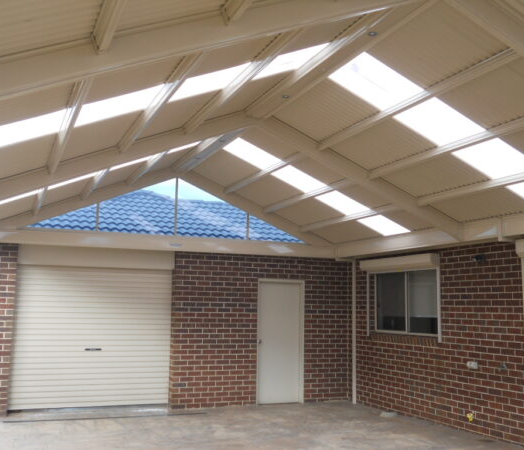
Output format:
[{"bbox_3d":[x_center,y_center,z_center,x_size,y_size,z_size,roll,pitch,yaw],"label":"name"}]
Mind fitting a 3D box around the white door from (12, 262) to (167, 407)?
[{"bbox_3d":[-2.587,1.732,10.217,2.386,2.142,0.080,4,-8,-22],"label":"white door"}]

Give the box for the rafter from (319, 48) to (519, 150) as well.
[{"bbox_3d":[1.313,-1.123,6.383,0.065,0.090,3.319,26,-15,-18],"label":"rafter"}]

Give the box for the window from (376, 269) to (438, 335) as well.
[{"bbox_3d":[2.270,1.224,10.417,0.080,1.022,1.790,4,-8,-22],"label":"window"}]

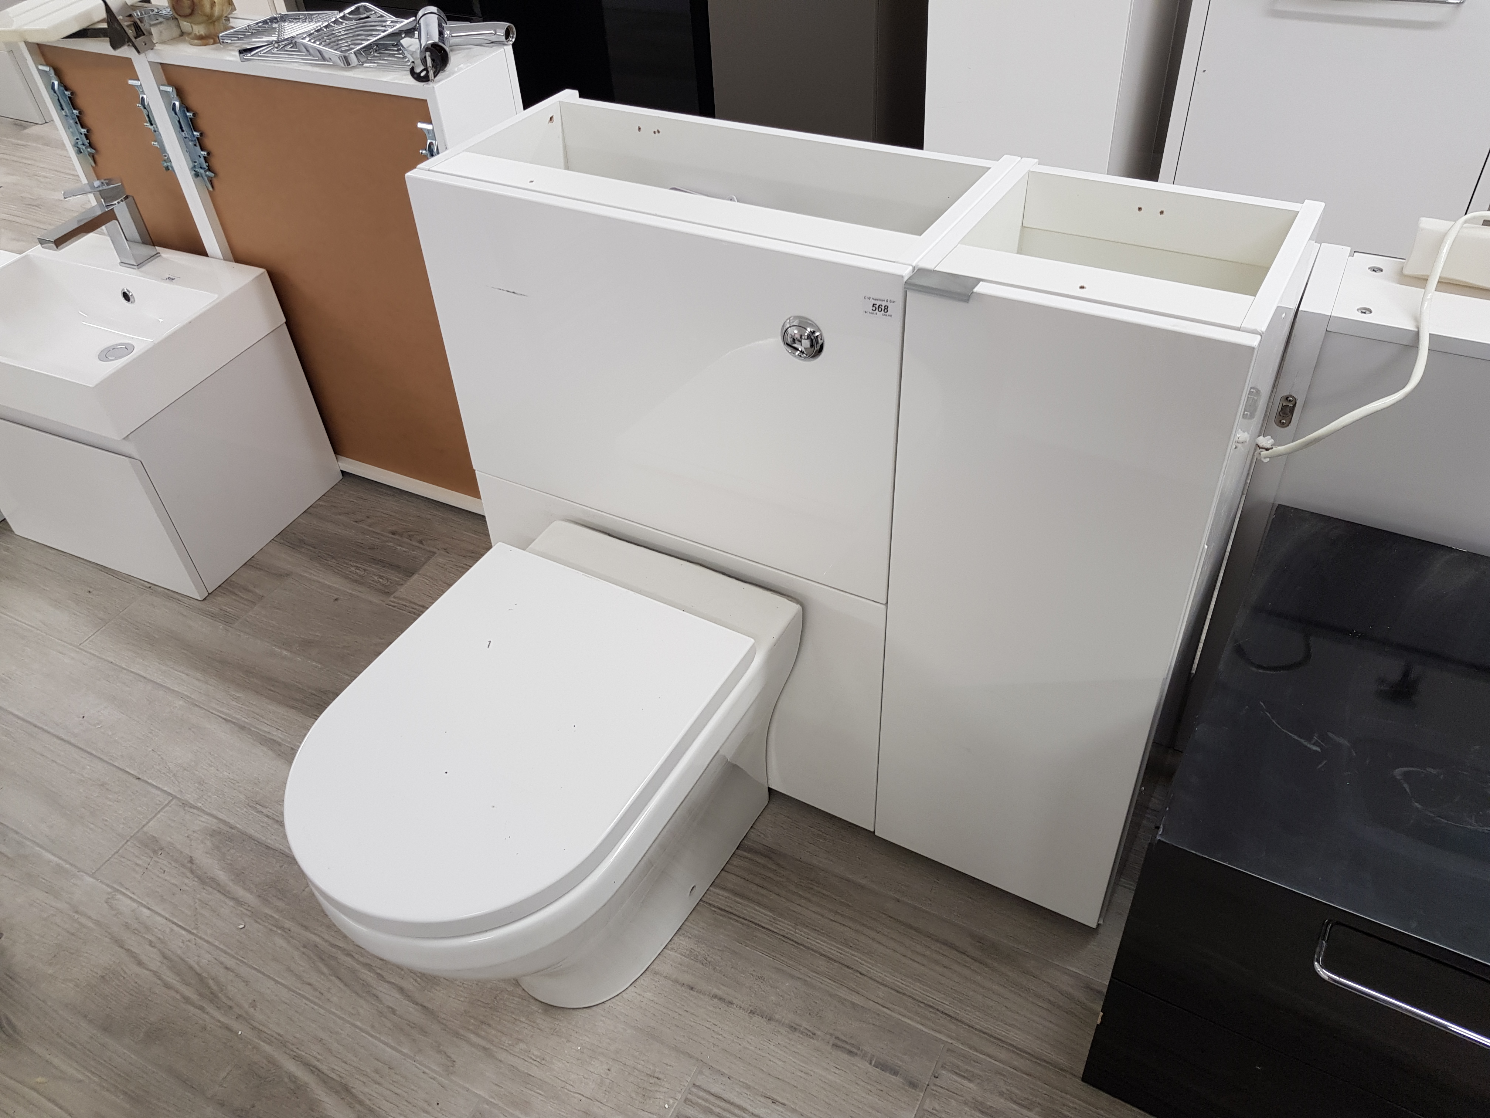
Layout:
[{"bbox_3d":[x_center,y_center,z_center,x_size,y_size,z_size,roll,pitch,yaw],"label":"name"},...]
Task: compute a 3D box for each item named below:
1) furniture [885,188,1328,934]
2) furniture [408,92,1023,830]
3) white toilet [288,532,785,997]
[{"bbox_3d":[0.369,0.026,1.301,0.302,0.838,0.304,19,44,24],"label":"furniture"},{"bbox_3d":[-0.024,-0.106,1.486,0.602,0.838,0.304,19,44,24],"label":"furniture"},{"bbox_3d":[-0.229,0.305,1.325,0.378,0.430,0.576,19,44,24],"label":"white toilet"}]

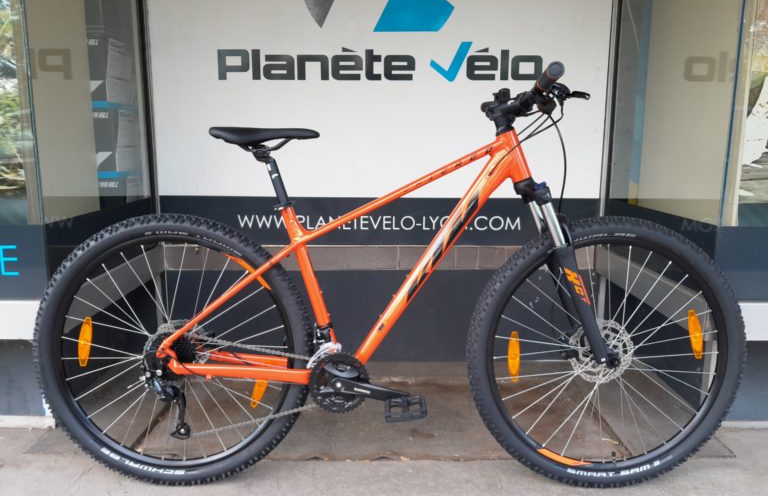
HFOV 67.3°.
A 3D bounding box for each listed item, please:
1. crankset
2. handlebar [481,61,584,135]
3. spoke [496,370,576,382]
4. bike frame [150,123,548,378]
[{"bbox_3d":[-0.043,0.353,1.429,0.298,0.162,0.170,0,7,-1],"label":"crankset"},{"bbox_3d":[0.340,-0.352,1.446,0.165,0.125,0.720,1,7,1],"label":"handlebar"},{"bbox_3d":[0.423,0.336,1.528,0.247,0.004,0.004,-7,6,9],"label":"spoke"},{"bbox_3d":[-0.092,0.032,1.488,0.952,0.665,0.156,0,7,-1],"label":"bike frame"}]

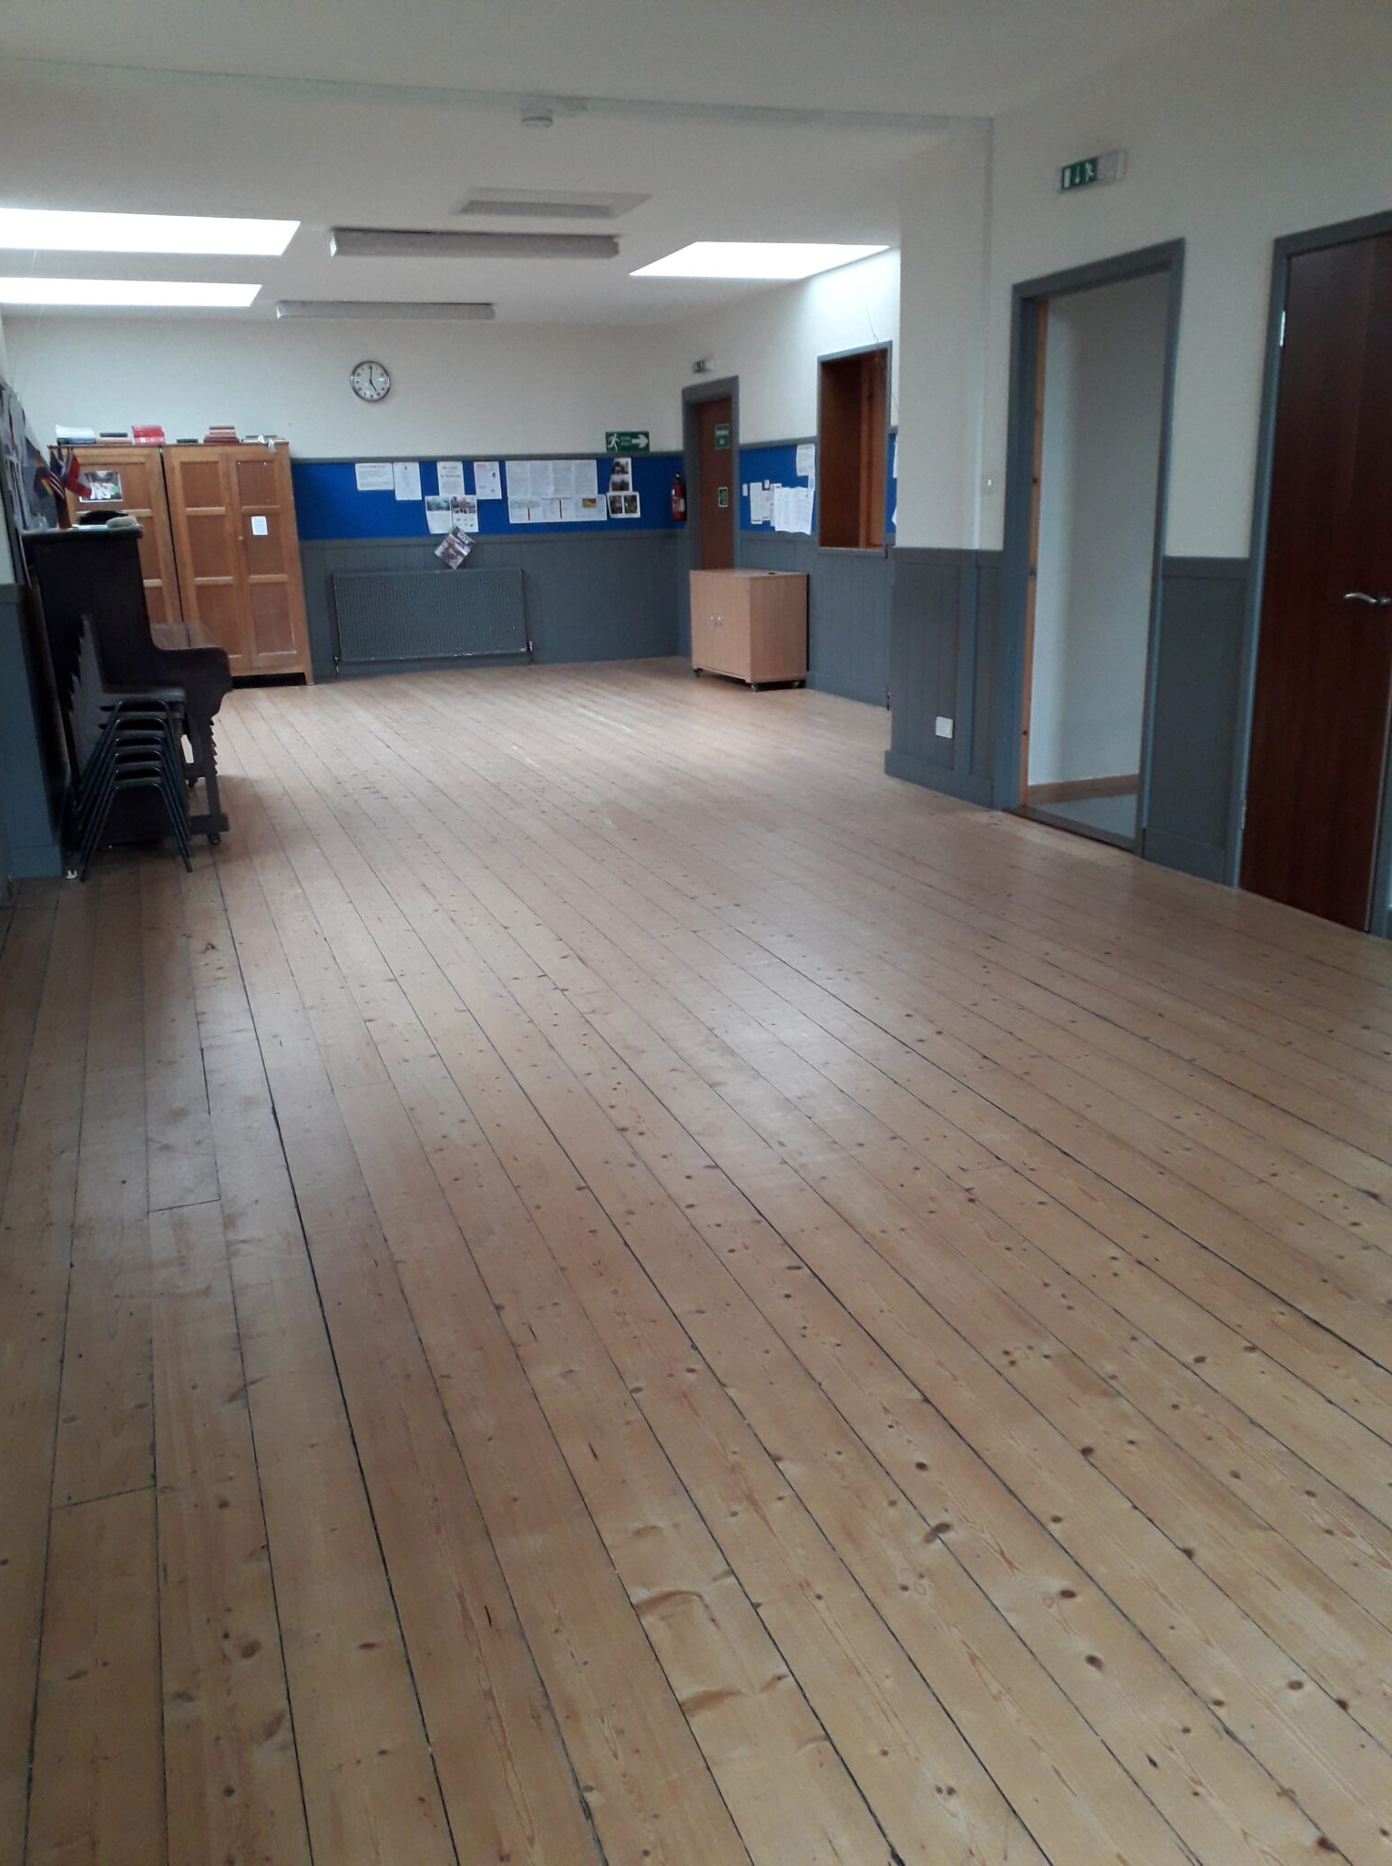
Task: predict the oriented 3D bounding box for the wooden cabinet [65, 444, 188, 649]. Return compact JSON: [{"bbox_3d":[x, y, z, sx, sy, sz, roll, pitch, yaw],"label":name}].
[{"bbox_3d":[-4.462,-2.815,11.384,0.784,1.859,0.509,-6,17,-15],"label":"wooden cabinet"}]

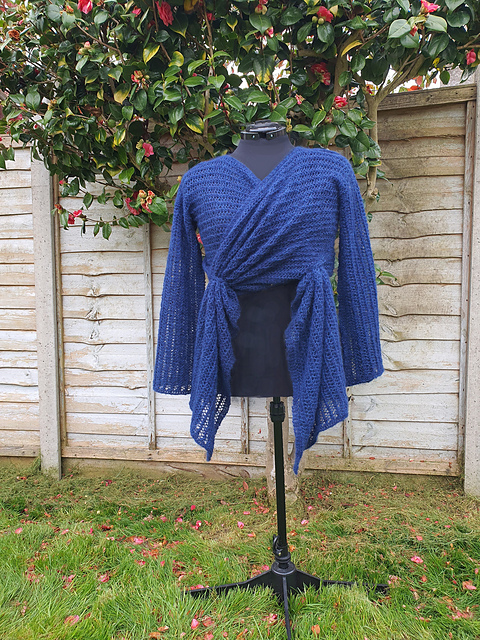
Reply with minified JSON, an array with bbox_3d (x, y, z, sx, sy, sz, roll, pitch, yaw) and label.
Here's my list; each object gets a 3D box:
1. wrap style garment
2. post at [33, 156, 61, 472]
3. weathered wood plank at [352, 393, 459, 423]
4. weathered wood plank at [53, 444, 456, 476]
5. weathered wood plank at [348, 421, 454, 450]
[{"bbox_3d":[0.070,-0.033,1.200,0.570,0.780,0.280,-2,4,6],"label":"wrap style garment"},{"bbox_3d":[-0.885,-0.033,2.271,0.098,1.554,0.100,1,4,11],"label":"post"},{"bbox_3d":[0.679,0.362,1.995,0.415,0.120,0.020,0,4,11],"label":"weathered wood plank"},{"bbox_3d":[0.021,0.618,2.130,1.767,0.055,0.030,0,4,11],"label":"weathered wood plank"},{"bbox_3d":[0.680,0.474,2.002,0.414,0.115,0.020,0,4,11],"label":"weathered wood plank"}]

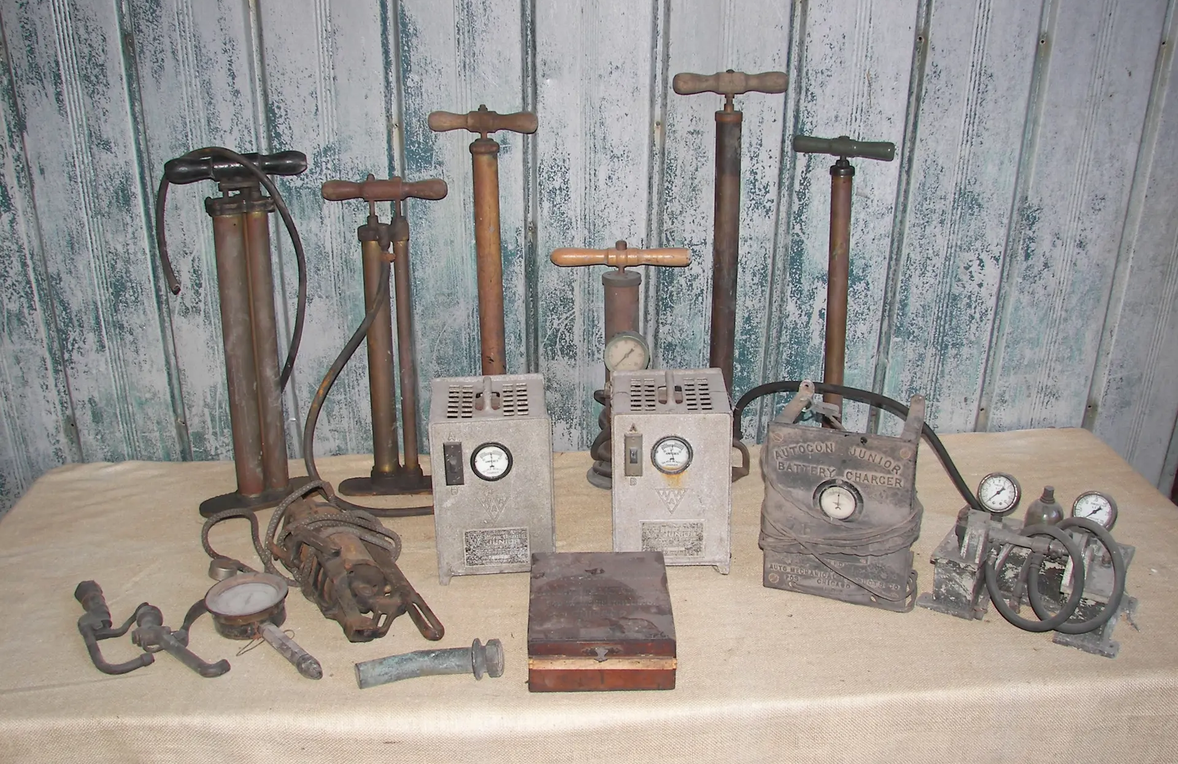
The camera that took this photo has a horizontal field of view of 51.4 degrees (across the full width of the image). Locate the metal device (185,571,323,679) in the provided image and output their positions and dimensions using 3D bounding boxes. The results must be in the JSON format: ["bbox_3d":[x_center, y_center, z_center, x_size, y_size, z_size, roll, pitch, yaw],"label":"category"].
[{"bbox_3d":[-0.416,0.319,1.569,0.125,0.055,0.215,-19,28,-38],"label":"metal device"}]

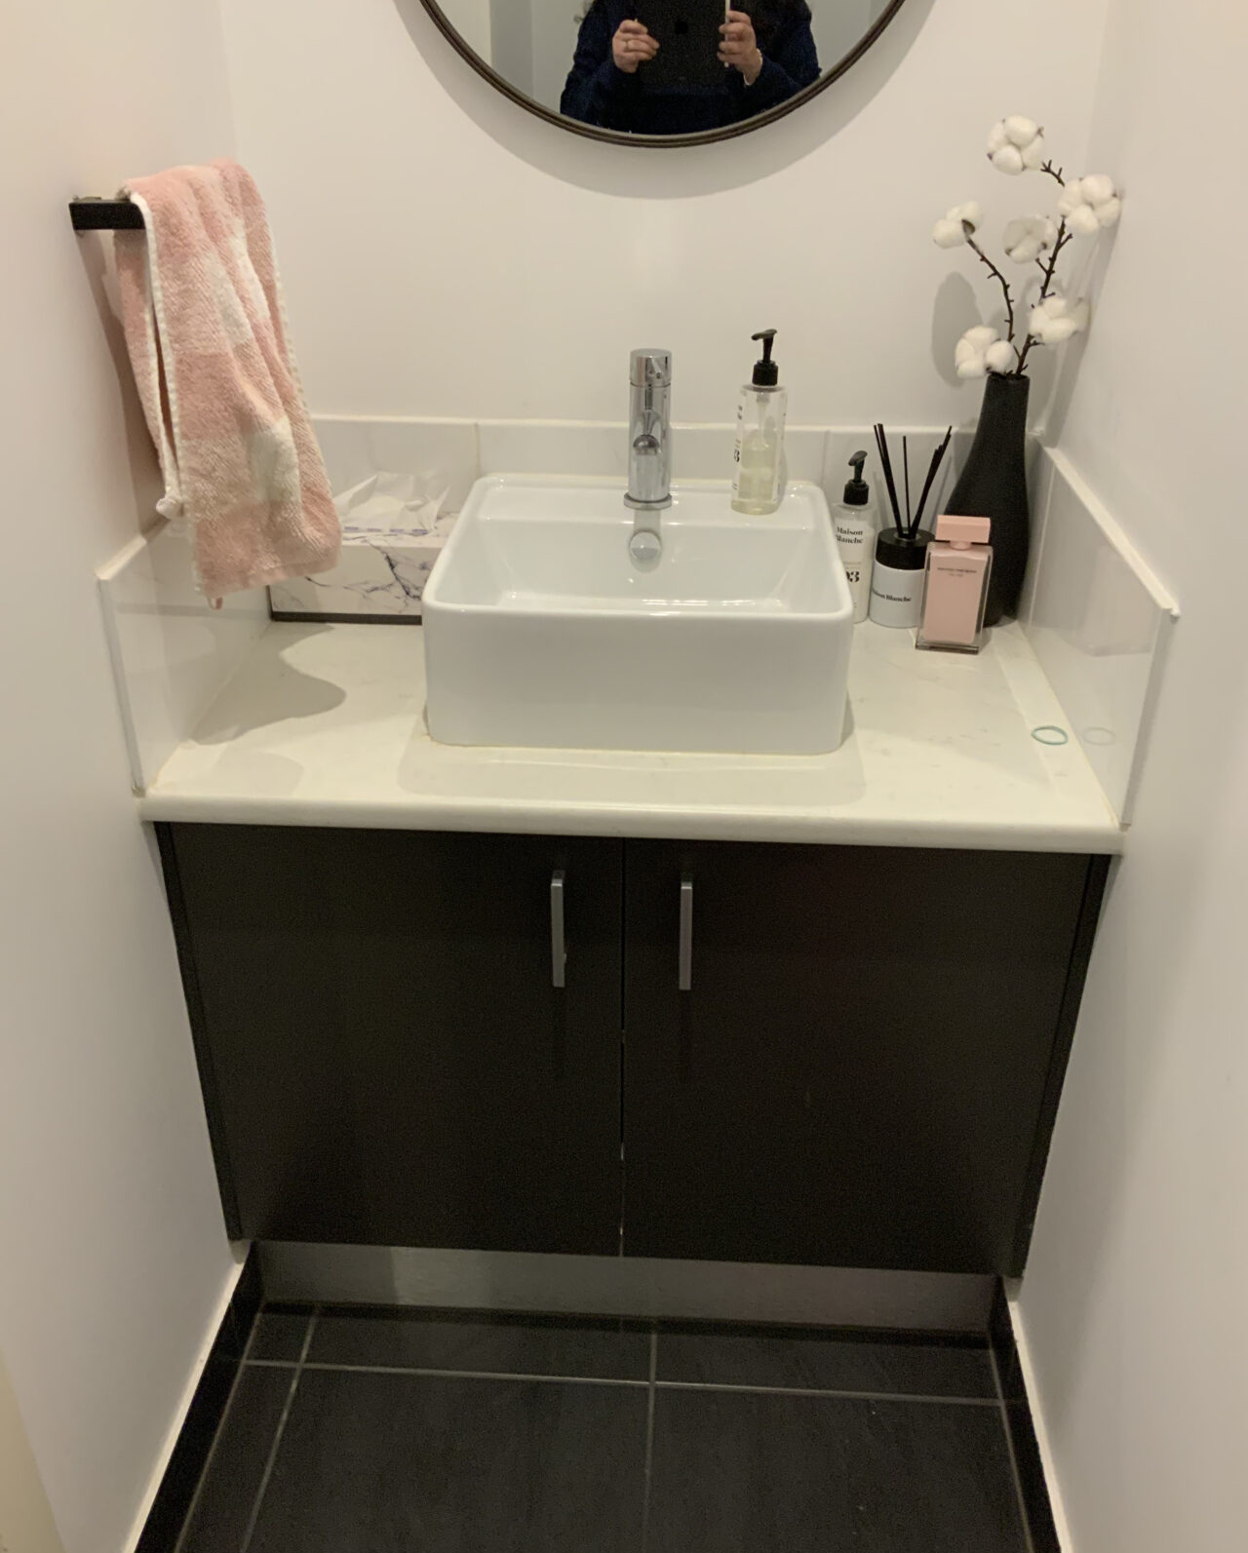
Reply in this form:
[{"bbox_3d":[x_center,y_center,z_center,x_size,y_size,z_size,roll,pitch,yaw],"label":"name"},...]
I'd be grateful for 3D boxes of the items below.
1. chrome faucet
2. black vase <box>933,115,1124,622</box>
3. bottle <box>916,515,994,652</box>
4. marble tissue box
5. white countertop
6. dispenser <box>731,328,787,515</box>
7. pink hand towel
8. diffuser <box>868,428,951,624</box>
[{"bbox_3d":[0.025,-0.357,1.479,0.053,0.166,0.130,2,29,2],"label":"chrome faucet"},{"bbox_3d":[0.388,-0.398,1.459,0.155,0.525,0.155,2,29,2],"label":"black vase"},{"bbox_3d":[0.358,-0.206,1.510,0.068,0.141,0.034,6,30,10],"label":"bottle"},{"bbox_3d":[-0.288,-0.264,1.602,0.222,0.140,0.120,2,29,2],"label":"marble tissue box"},{"bbox_3d":[0.015,-0.084,1.458,0.868,0.031,0.535,2,29,2],"label":"white countertop"},{"bbox_3d":[0.148,-0.381,1.501,0.052,0.188,0.052,-25,38,-38],"label":"dispenser"},{"bbox_3d":[-0.347,-0.364,1.276,0.115,0.360,0.310,2,29,2],"label":"pink hand towel"},{"bbox_3d":[0.314,-0.282,1.560,0.078,0.224,0.072,0,29,0],"label":"diffuser"}]

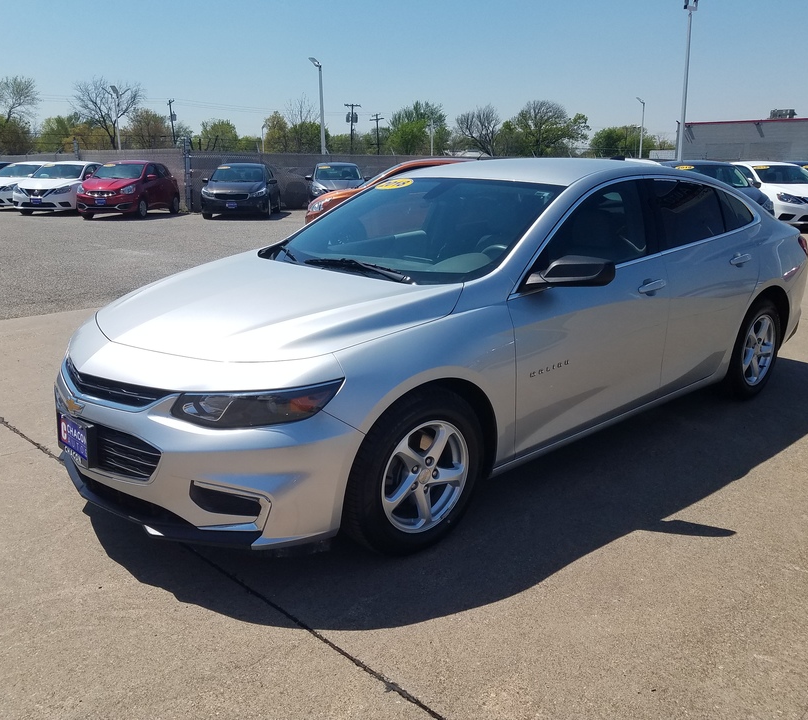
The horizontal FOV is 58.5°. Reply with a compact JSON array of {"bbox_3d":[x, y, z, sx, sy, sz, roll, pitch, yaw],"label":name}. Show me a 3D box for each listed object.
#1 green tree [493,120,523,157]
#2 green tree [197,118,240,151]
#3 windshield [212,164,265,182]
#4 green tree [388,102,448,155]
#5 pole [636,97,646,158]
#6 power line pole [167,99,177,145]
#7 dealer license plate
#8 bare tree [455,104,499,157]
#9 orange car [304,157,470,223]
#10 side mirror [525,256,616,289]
[{"bbox_3d":[10.136,-20.745,71.084,3.661,5.446,3.661,1,15,8],"label":"green tree"},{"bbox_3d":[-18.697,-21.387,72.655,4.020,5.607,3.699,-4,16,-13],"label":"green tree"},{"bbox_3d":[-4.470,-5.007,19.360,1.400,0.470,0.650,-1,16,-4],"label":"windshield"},{"bbox_3d":[1.750,-27.042,87.984,7.288,8.722,6.924,0,15,0],"label":"green tree"},{"bbox_3d":[16.511,-15.489,50.774,0.694,5.779,0.300,-1,15,0],"label":"pole"},{"bbox_3d":[-25.768,-24.781,81.255,1.109,8.840,0.700,-5,16,-16],"label":"power line pole"},{"bbox_3d":[-1.250,0.299,2.753,0.035,0.165,0.310,-9,17,-40],"label":"dealer license plate"},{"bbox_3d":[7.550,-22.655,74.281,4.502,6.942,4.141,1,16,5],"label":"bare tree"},{"bbox_3d":[0.340,-2.510,11.900,4.000,1.520,1.700,-1,15,0],"label":"orange car"},{"bbox_3d":[0.704,-0.371,3.031,0.240,0.140,0.255,-13,20,-39],"label":"side mirror"}]

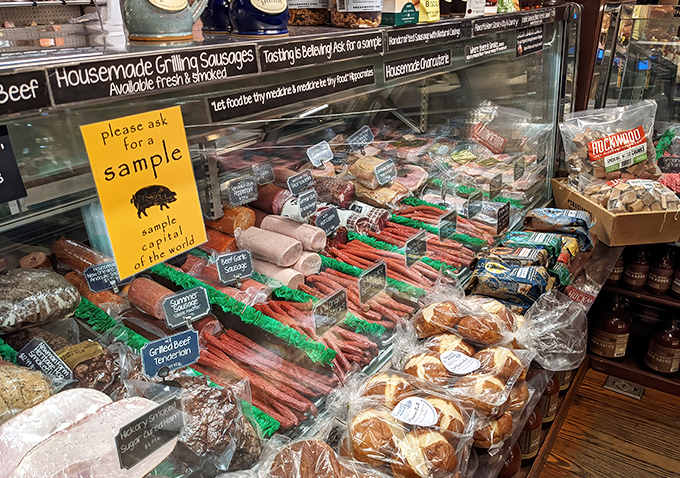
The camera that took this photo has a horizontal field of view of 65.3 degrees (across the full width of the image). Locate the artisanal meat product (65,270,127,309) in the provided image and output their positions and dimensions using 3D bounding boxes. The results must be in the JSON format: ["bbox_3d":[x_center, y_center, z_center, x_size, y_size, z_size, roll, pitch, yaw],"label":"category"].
[{"bbox_3d":[-0.599,0.127,1.310,0.240,0.048,0.052,20,32,32],"label":"artisanal meat product"}]

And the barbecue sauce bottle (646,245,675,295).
[{"bbox_3d":[1.259,0.127,2.070,0.083,0.185,0.083,24,35,38],"label":"barbecue sauce bottle"}]

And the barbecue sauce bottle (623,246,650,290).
[{"bbox_3d":[1.001,0.087,1.774,0.086,0.155,0.086,16,29,33],"label":"barbecue sauce bottle"}]

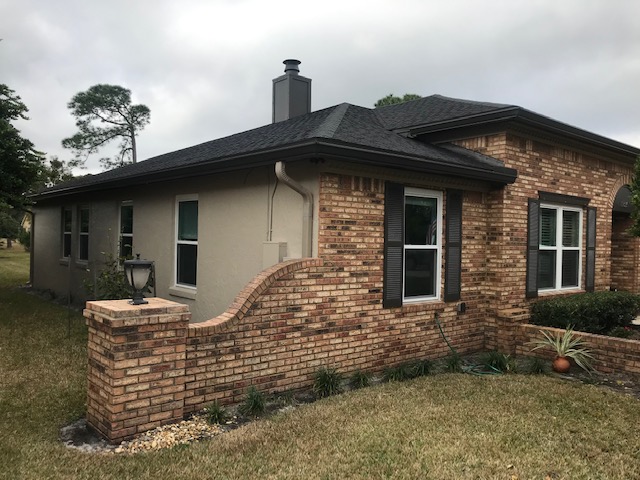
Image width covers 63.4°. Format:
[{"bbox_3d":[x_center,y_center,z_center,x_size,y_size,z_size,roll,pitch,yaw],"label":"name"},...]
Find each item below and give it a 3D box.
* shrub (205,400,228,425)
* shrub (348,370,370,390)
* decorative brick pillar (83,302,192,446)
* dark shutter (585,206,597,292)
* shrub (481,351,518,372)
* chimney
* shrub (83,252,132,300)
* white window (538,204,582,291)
[{"bbox_3d":[-0.903,1.496,4.518,0.200,0.175,0.200,2,0,0],"label":"shrub"},{"bbox_3d":[0.433,1.483,5.605,0.240,0.210,0.240,1,0,0],"label":"shrub"},{"bbox_3d":[-1.590,1.067,4.488,0.670,1.032,0.700,1,0,-40],"label":"decorative brick pillar"},{"bbox_3d":[4.912,0.178,9.403,0.375,1.534,0.040,1,0,-40],"label":"dark shutter"},{"bbox_3d":[2.255,1.500,6.539,0.400,0.260,0.360,1,0,-40],"label":"shrub"},{"bbox_3d":[-0.629,-3.328,11.671,0.600,1.490,0.700,1,0,-40],"label":"chimney"},{"bbox_3d":[-3.894,0.844,9.560,0.850,1.280,0.850,1,0,-40],"label":"shrub"},{"bbox_3d":[4.106,0.135,8.838,1.680,1.420,0.100,1,0,-40],"label":"white window"}]

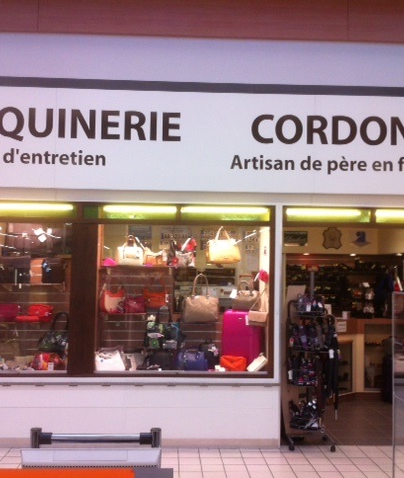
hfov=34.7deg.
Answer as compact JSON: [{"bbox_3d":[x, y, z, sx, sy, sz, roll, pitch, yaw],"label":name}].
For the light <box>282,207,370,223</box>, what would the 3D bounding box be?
[{"bbox_3d":[1.245,-0.238,6.458,0.858,0.154,0.100,1,-3,-3],"label":"light"}]

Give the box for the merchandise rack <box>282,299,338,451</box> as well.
[{"bbox_3d":[1.077,1.315,6.386,0.490,1.440,0.440,1,-3,9],"label":"merchandise rack"}]

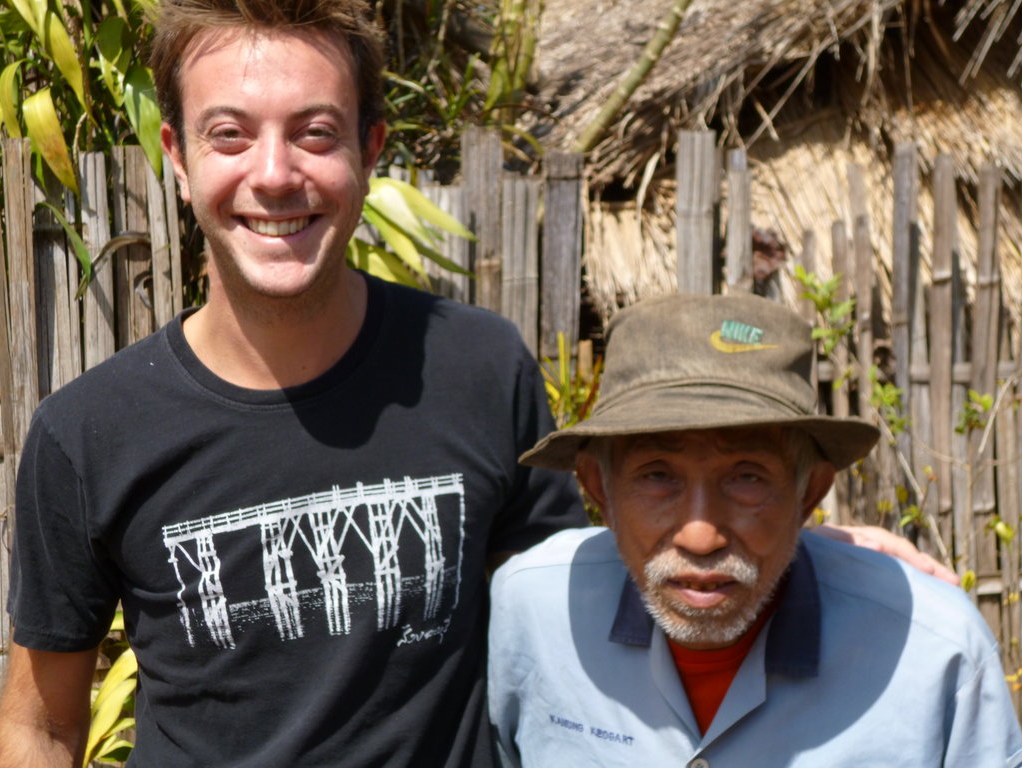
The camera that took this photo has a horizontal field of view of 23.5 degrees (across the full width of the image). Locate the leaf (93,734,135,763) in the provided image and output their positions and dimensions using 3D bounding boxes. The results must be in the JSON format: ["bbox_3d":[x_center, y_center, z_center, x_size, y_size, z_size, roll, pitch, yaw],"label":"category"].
[{"bbox_3d":[-0.388,0.359,2.420,0.050,0.030,0.040,0,0,0],"label":"leaf"}]

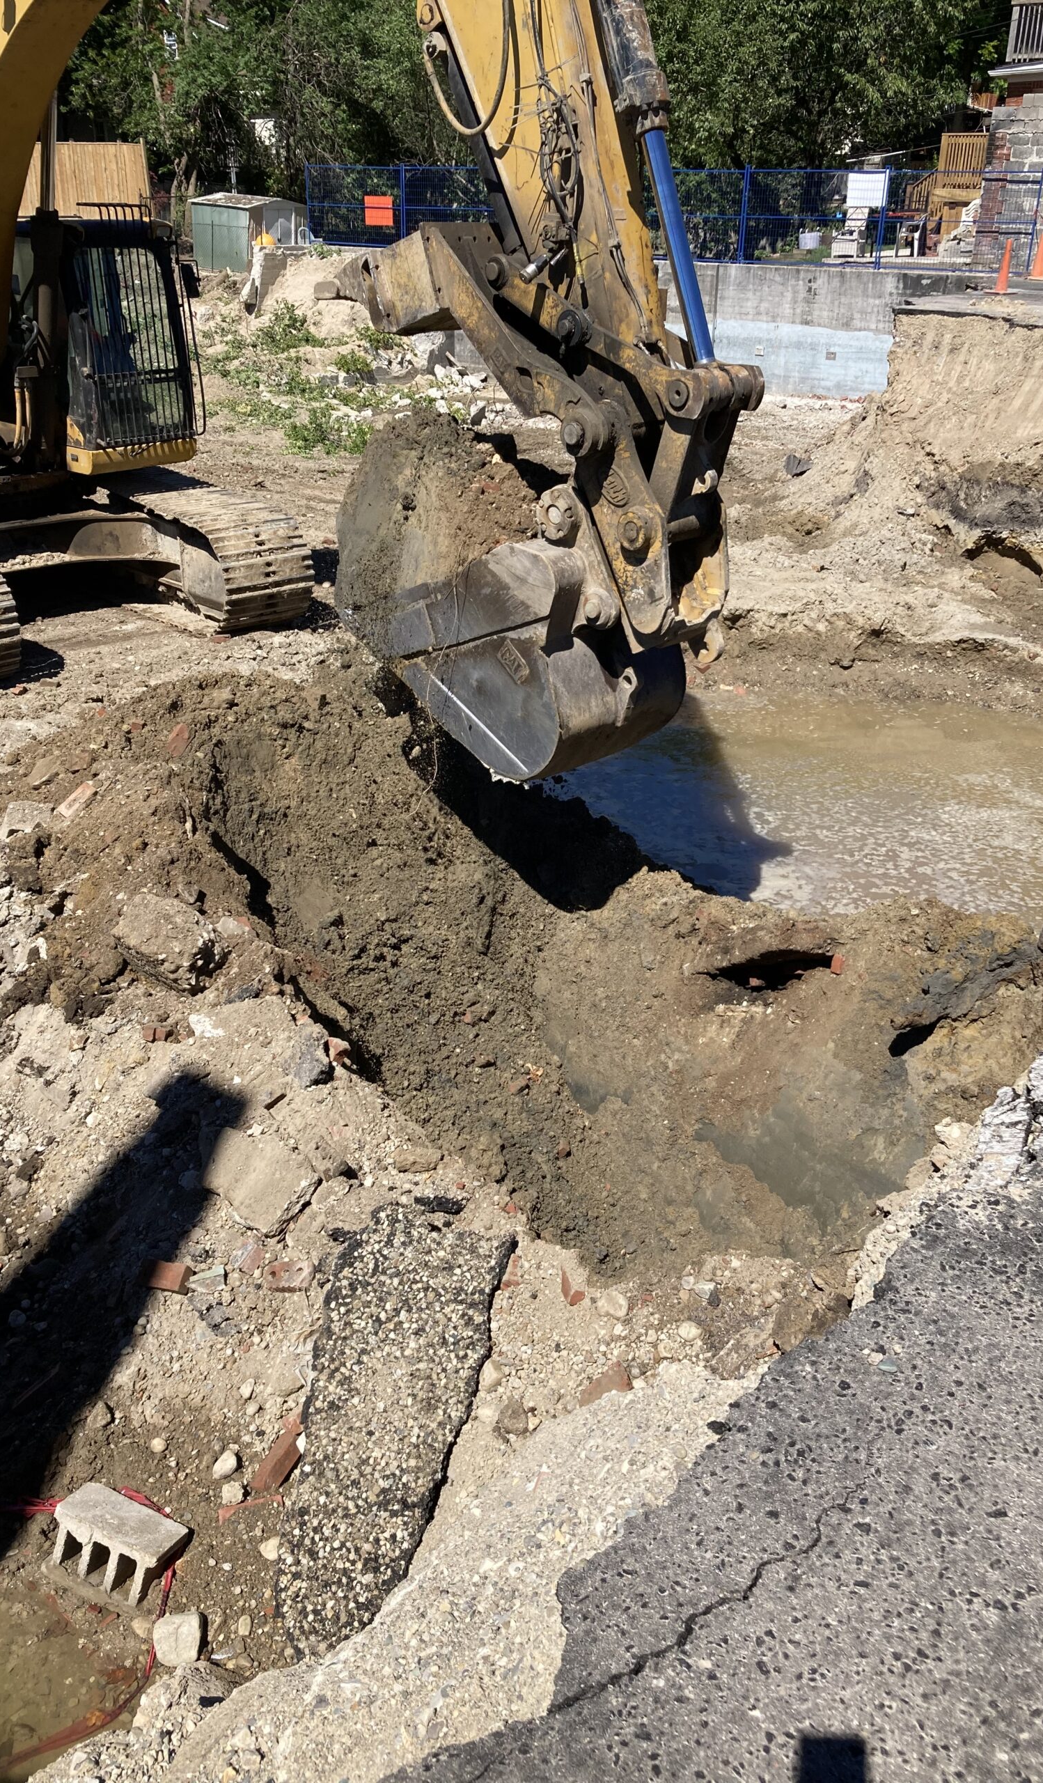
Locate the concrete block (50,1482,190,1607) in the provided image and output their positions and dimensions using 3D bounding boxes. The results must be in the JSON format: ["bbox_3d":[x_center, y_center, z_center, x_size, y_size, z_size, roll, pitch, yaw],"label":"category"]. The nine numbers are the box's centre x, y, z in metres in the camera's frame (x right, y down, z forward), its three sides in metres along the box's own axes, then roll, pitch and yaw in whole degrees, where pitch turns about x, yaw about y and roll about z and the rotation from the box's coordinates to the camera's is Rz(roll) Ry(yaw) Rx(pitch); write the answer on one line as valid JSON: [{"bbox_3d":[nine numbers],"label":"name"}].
[{"bbox_3d":[-1.340,2.182,4.776,0.390,0.235,0.190,19,10,17],"label":"concrete block"}]

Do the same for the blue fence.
[{"bbox_3d":[2.133,-14.565,30.965,17.740,1.800,0.100,17,30,30],"label":"blue fence"}]

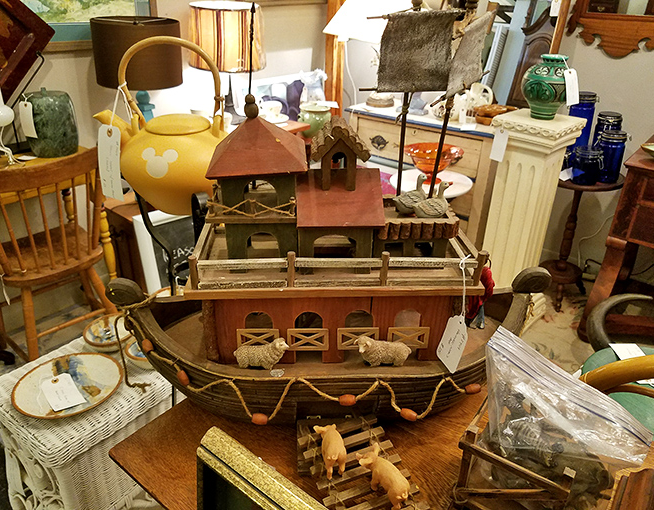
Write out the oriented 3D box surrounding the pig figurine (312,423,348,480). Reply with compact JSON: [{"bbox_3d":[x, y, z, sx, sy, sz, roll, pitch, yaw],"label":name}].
[{"bbox_3d":[0.005,0.261,0.693,0.037,0.050,0.070,-3,28,-9],"label":"pig figurine"}]

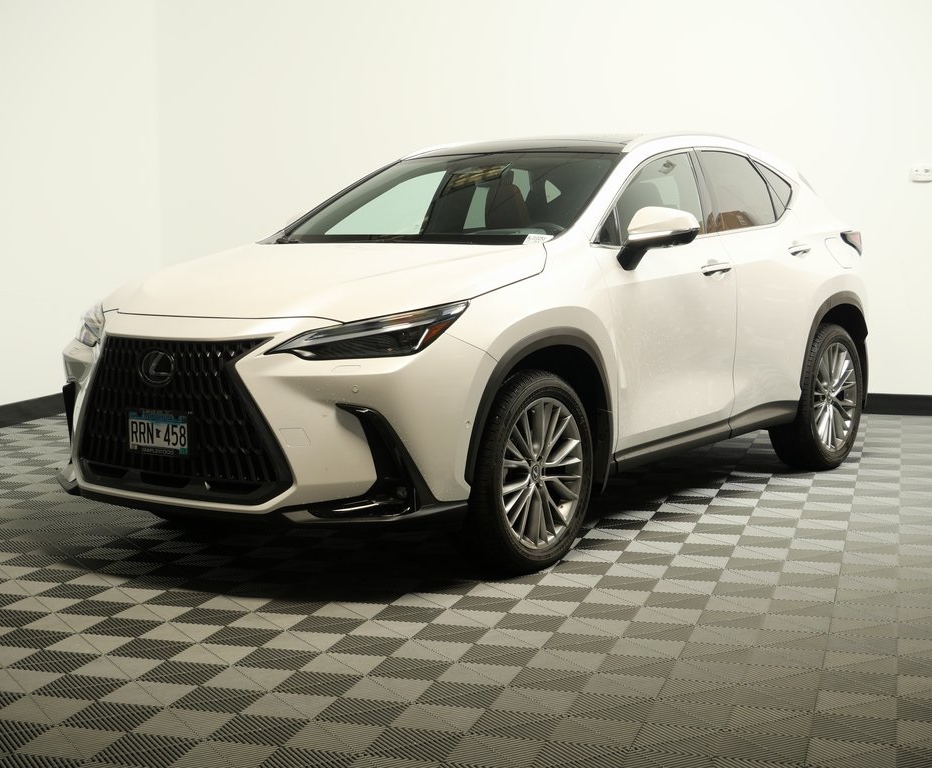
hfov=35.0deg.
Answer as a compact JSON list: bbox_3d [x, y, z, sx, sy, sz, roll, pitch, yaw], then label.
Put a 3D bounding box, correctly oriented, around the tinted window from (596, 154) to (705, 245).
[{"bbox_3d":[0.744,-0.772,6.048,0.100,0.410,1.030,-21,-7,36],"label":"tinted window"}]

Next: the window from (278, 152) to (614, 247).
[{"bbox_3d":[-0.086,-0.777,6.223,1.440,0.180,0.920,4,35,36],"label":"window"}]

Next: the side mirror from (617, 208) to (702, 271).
[{"bbox_3d":[0.744,-0.564,5.742,0.240,0.240,0.270,4,8,36],"label":"side mirror"}]

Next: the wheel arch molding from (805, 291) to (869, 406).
[{"bbox_3d":[1.842,-0.152,7.437,0.110,0.630,0.960,4,8,36],"label":"wheel arch molding"}]

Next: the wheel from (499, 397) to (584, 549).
[{"bbox_3d":[0.208,0.313,5.339,0.190,0.546,0.546,4,8,36],"label":"wheel"}]

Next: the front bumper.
[{"bbox_3d":[-0.824,0.113,5.284,1.840,0.720,0.750,4,8,36],"label":"front bumper"}]

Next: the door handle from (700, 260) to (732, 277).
[{"bbox_3d":[1.077,-0.491,6.316,0.055,0.057,0.280,4,8,36],"label":"door handle"}]

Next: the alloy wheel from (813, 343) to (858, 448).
[{"bbox_3d":[1.791,0.066,7.499,0.190,0.546,0.546,4,8,36],"label":"alloy wheel"}]

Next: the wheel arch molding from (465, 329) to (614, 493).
[{"bbox_3d":[0.267,0.130,5.275,0.110,0.670,0.900,4,8,36],"label":"wheel arch molding"}]

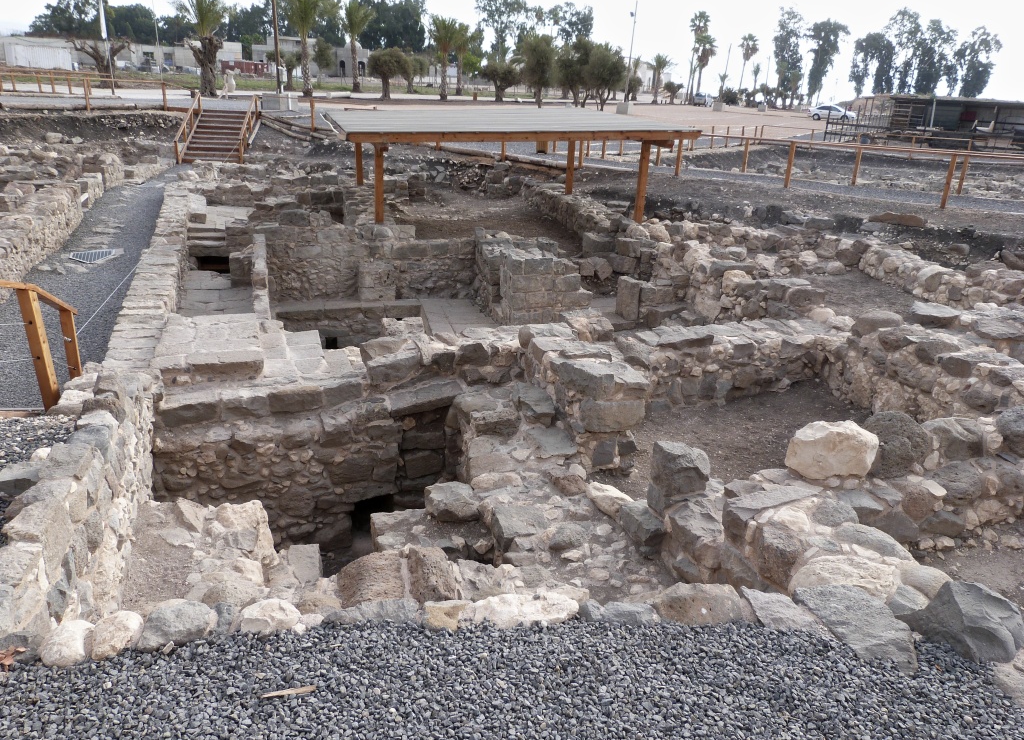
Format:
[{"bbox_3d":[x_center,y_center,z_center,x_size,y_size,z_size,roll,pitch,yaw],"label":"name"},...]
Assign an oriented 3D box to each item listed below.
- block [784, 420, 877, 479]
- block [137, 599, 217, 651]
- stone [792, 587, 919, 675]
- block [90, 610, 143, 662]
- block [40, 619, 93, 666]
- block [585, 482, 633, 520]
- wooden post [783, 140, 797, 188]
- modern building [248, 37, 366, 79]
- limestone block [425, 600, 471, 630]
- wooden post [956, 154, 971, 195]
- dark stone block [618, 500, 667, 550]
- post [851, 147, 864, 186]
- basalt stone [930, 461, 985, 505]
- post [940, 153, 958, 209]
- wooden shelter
[{"bbox_3d":[1.901,0.479,4.400,0.510,0.310,0.300,3,21,5],"label":"block"},{"bbox_3d":[-1.189,0.898,2.620,0.270,0.150,0.180,-3,22,-14],"label":"block"},{"bbox_3d":[1.149,0.860,2.460,0.250,0.130,0.340,-10,23,-26],"label":"stone"},{"bbox_3d":[-1.722,1.161,3.233,0.200,0.170,0.190,1,21,0],"label":"block"},{"bbox_3d":[-1.415,0.873,2.360,0.150,0.130,0.150,-4,21,-14],"label":"block"},{"bbox_3d":[0.596,0.812,4.568,0.300,0.150,0.200,9,22,19],"label":"block"},{"bbox_3d":[6.004,-4.446,16.000,0.100,1.020,0.100,17,26,37],"label":"wooden post"},{"bbox_3d":[-30.122,-46.484,110.000,17.000,6.300,12.000,-3,21,-11],"label":"modern building"},{"bbox_3d":[-0.239,0.902,2.740,0.160,0.105,0.120,2,21,0],"label":"limestone block"},{"bbox_3d":[10.868,-4.730,17.800,0.100,1.000,0.100,12,23,23],"label":"wooden post"},{"bbox_3d":[0.635,0.757,3.600,0.210,0.200,0.210,-8,22,-23],"label":"dark stone block"},{"bbox_3d":[8.707,-5.136,18.628,0.100,0.980,0.100,-18,28,-40],"label":"post"},{"bbox_3d":[2.651,0.669,4.400,0.290,0.210,0.250,4,21,9],"label":"basalt stone"},{"bbox_3d":[8.073,-3.479,13.659,0.100,0.980,0.100,-18,28,-40],"label":"post"},{"bbox_3d":[-0.477,-4.613,16.920,6.860,2.100,6.450,-5,22,-15],"label":"wooden shelter"}]

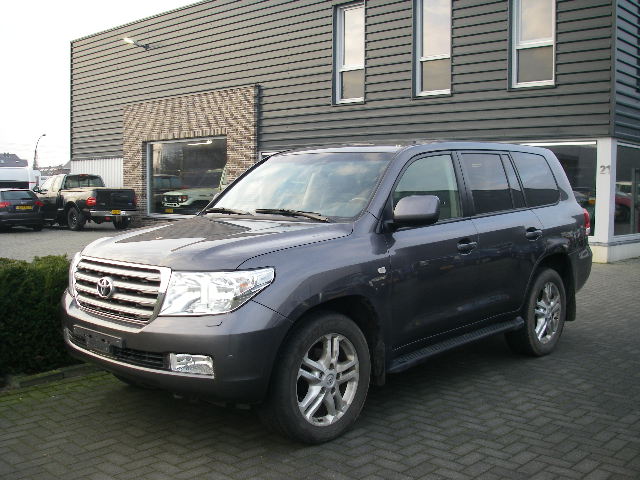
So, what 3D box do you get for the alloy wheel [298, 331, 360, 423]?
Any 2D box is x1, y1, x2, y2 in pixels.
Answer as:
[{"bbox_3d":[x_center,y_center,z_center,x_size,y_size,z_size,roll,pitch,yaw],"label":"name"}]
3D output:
[{"bbox_3d":[-0.011,0.793,4.093,0.200,0.530,0.530,5,7,42],"label":"alloy wheel"}]

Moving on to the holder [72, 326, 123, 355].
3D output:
[{"bbox_3d":[-1.261,0.557,3.961,0.520,0.105,0.035,5,7,42],"label":"holder"}]

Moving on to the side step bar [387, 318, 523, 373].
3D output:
[{"bbox_3d":[0.979,0.731,5.041,0.220,0.100,1.830,4,6,42],"label":"side step bar"}]

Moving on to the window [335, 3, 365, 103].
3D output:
[{"bbox_3d":[0.774,-4.922,18.537,1.030,2.600,0.140,4,6,42],"label":"window"}]

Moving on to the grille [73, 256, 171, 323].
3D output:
[{"bbox_3d":[-1.165,0.270,3.940,1.000,0.320,0.150,4,6,42],"label":"grille"}]

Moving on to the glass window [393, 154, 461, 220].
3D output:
[{"bbox_3d":[0.705,-0.341,4.731,0.060,0.500,0.840,-19,-10,41],"label":"glass window"}]

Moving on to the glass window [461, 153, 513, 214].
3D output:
[{"bbox_3d":[1.289,-0.434,5.372,0.050,0.480,0.620,-19,-10,41],"label":"glass window"}]

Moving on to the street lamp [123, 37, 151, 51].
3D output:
[{"bbox_3d":[-6.003,-6.417,22.946,0.220,0.320,0.950,5,7,44],"label":"street lamp"}]

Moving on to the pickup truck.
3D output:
[{"bbox_3d":[-8.880,-1.420,25.200,5.700,1.910,2.020,5,6,44],"label":"pickup truck"}]

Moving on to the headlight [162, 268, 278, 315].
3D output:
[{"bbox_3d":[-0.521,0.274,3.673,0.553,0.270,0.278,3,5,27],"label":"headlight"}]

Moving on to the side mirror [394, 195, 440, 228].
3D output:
[{"bbox_3d":[0.601,-0.190,4.351,0.250,0.190,0.170,5,7,42],"label":"side mirror"}]

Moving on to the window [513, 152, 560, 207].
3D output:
[{"bbox_3d":[1.894,-0.528,6.131,0.060,0.470,0.690,-17,-8,42],"label":"window"}]

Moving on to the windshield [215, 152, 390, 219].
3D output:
[{"bbox_3d":[-0.151,-0.399,5.084,1.460,0.120,0.800,5,43,42],"label":"windshield"}]

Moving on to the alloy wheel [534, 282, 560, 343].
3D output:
[{"bbox_3d":[1.919,0.631,6.183,0.200,0.530,0.530,5,7,42],"label":"alloy wheel"}]

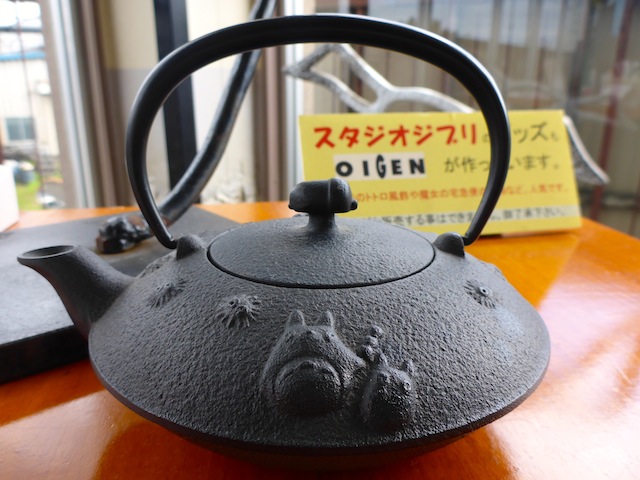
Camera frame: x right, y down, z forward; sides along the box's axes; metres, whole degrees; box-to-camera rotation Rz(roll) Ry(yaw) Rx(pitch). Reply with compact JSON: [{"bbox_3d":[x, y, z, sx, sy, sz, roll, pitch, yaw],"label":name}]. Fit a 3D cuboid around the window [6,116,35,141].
[{"bbox_3d":[-11.609,-4.308,20.000,1.180,0.920,0.100,0,17,0],"label":"window"}]

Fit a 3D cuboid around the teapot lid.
[{"bbox_3d":[0.001,-0.010,0.205,0.089,0.030,0.089,0,17,0],"label":"teapot lid"}]

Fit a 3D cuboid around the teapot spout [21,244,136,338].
[{"bbox_3d":[-0.098,0.024,0.213,0.047,0.046,0.029,-1,17,-1],"label":"teapot spout"}]

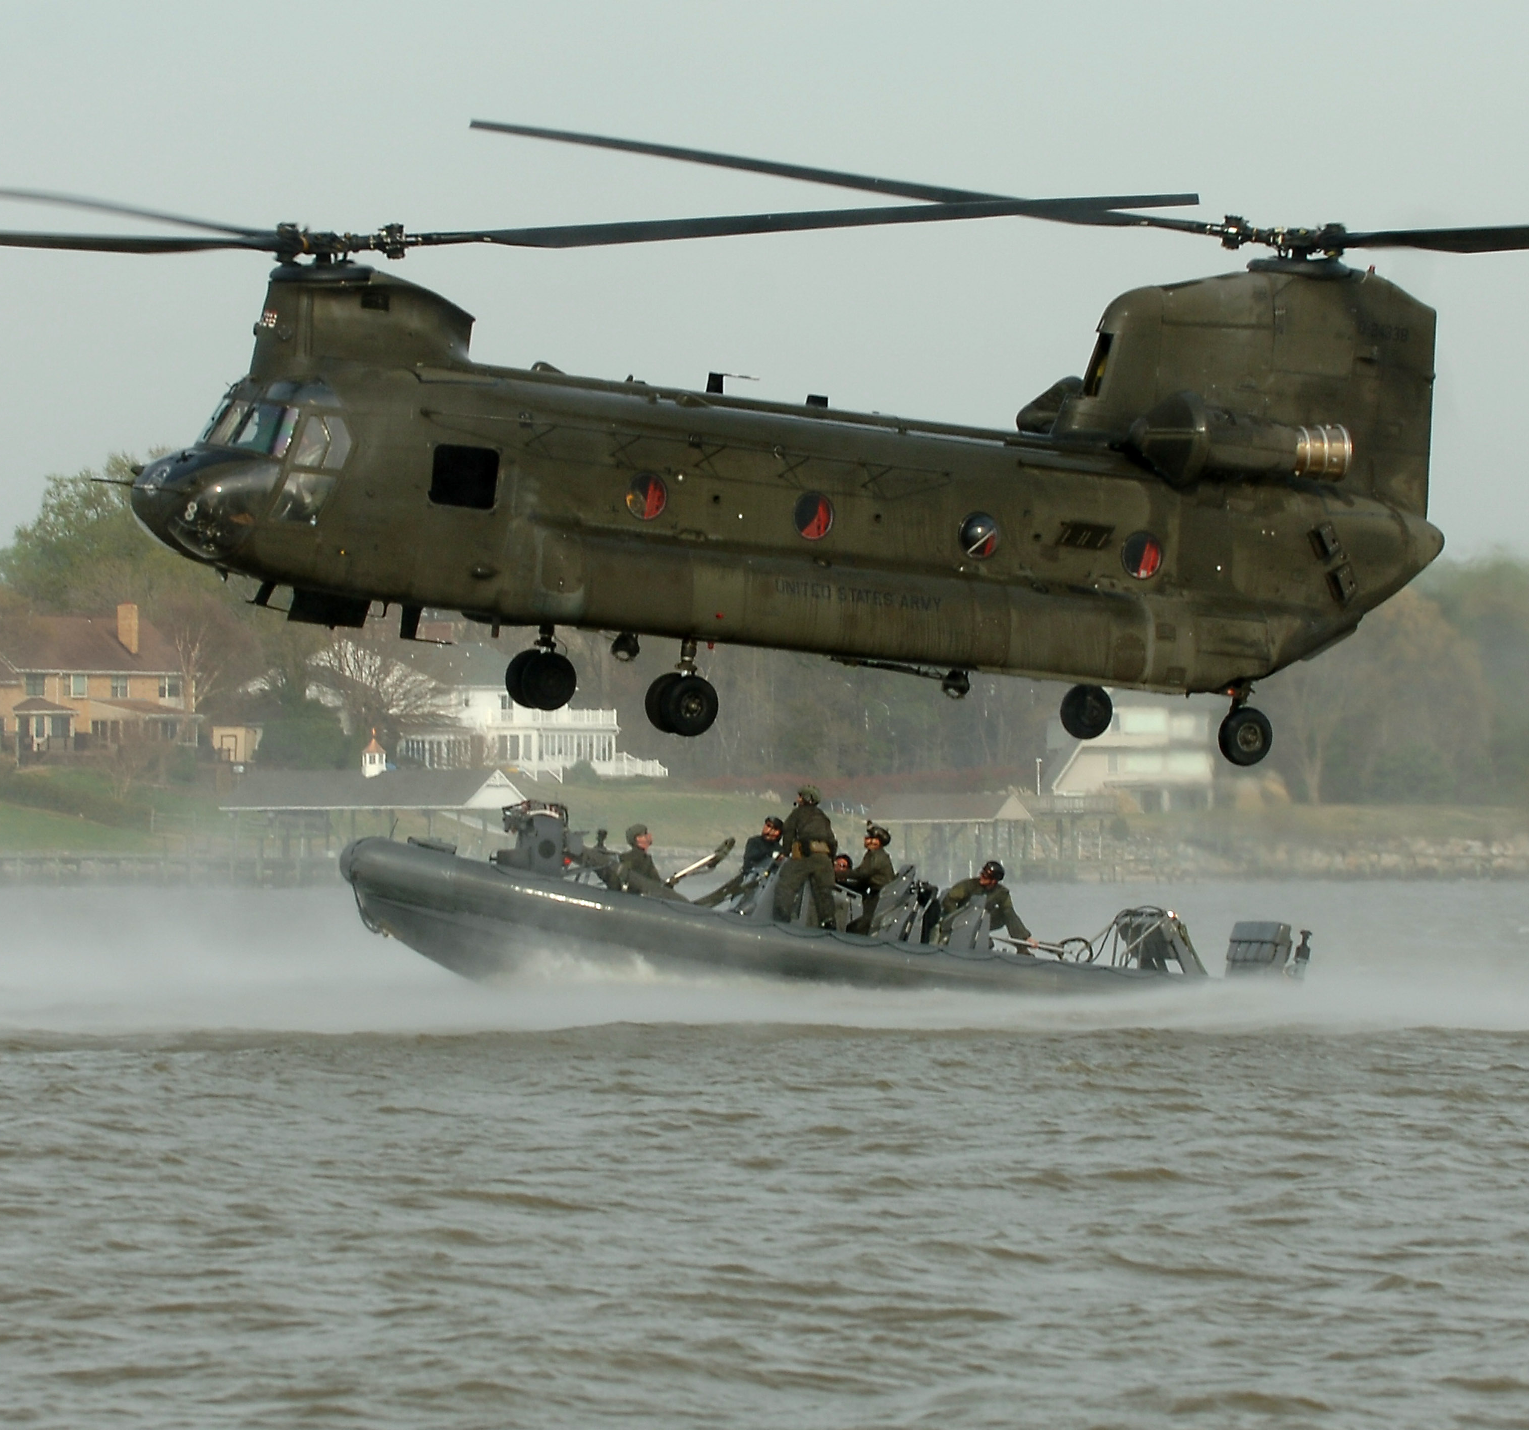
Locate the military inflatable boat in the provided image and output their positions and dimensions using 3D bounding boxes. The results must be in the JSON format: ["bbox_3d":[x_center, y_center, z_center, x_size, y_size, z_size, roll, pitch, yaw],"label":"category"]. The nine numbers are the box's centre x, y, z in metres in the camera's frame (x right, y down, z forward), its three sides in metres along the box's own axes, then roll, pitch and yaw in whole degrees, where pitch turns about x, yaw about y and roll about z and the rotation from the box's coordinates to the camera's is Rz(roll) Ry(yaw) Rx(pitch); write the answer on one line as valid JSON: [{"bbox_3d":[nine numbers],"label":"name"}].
[{"bbox_3d":[0.664,2.283,87.200,10.900,2.050,3.200,8,-4,-25],"label":"military inflatable boat"}]

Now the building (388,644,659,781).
[{"bbox_3d":[-15.094,-0.161,515.000,16.300,8.500,10.500,0,-1,-12],"label":"building"}]

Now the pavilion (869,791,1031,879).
[{"bbox_3d":[11.014,7.359,480.000,8.600,5.100,5.900,-1,-1,25],"label":"pavilion"}]

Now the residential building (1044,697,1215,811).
[{"bbox_3d":[22.322,2.001,492.000,10.300,7.900,9.500,0,-1,6],"label":"residential building"}]

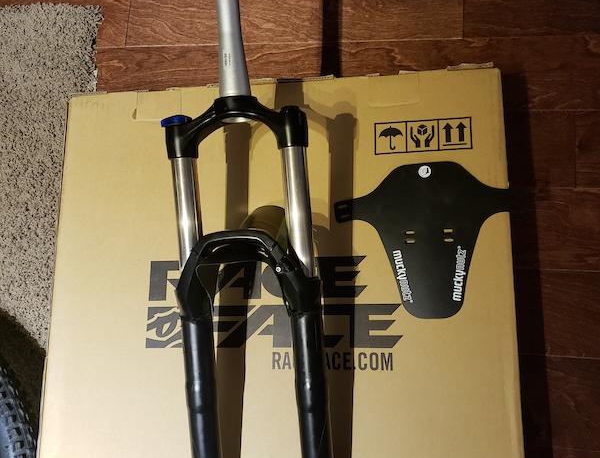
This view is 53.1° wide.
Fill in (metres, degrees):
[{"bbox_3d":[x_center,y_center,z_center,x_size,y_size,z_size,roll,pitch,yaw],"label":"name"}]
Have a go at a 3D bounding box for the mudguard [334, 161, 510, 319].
[{"bbox_3d":[0.176,0.014,0.815,0.254,0.006,0.215,-3,79,9],"label":"mudguard"}]

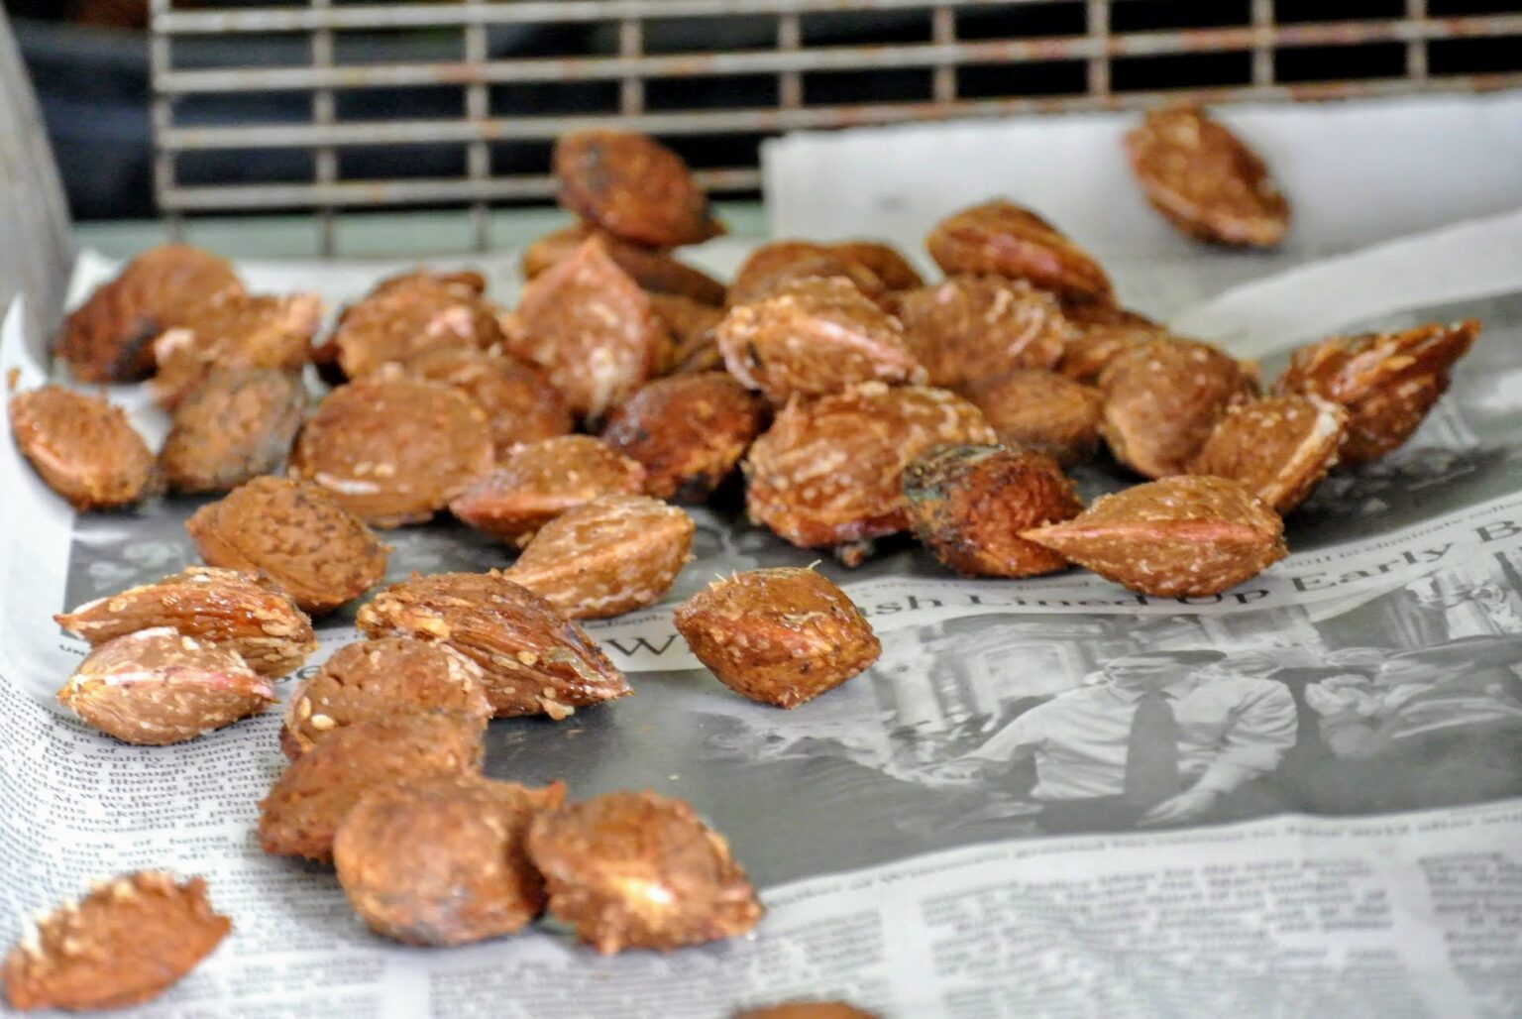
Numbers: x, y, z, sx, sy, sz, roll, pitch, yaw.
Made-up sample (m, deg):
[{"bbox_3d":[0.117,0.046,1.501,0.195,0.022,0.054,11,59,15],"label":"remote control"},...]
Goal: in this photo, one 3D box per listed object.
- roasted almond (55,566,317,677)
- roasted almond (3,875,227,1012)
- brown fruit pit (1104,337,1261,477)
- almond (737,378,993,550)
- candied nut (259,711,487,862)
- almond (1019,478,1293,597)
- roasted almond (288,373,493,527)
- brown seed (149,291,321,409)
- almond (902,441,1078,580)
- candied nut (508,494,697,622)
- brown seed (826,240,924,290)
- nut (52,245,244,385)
[{"bbox_3d":[-0.083,0.016,1.053,0.038,0.015,0.020,5,27,10],"label":"roasted almond"},{"bbox_3d":[-0.075,0.051,0.850,0.029,0.014,0.020,-18,31,-26],"label":"roasted almond"},{"bbox_3d":[0.068,-0.016,1.180,0.025,0.019,0.033,10,29,15],"label":"brown fruit pit"},{"bbox_3d":[0.015,-0.006,1.022,0.036,0.018,0.026,-9,54,-9],"label":"almond"},{"bbox_3d":[-0.051,0.037,0.966,0.031,0.017,0.024,-10,39,-23],"label":"candied nut"},{"bbox_3d":[0.054,0.004,1.006,0.036,0.016,0.025,1,20,0],"label":"almond"},{"bbox_3d":[-0.055,-0.009,1.074,0.030,0.018,0.027,0,42,0],"label":"roasted almond"},{"bbox_3d":[-0.086,-0.026,1.195,0.031,0.018,0.024,-19,27,-25],"label":"brown seed"},{"bbox_3d":[0.034,0.000,1.056,0.026,0.018,0.024,6,23,14],"label":"almond"},{"bbox_3d":[-0.023,0.007,1.042,0.029,0.017,0.022,-11,30,-26],"label":"candied nut"},{"bbox_3d":[0.012,-0.033,1.140,0.027,0.017,0.024,6,28,14],"label":"brown seed"},{"bbox_3d":[-0.103,-0.033,1.225,0.033,0.018,0.025,-27,36,-4],"label":"nut"}]

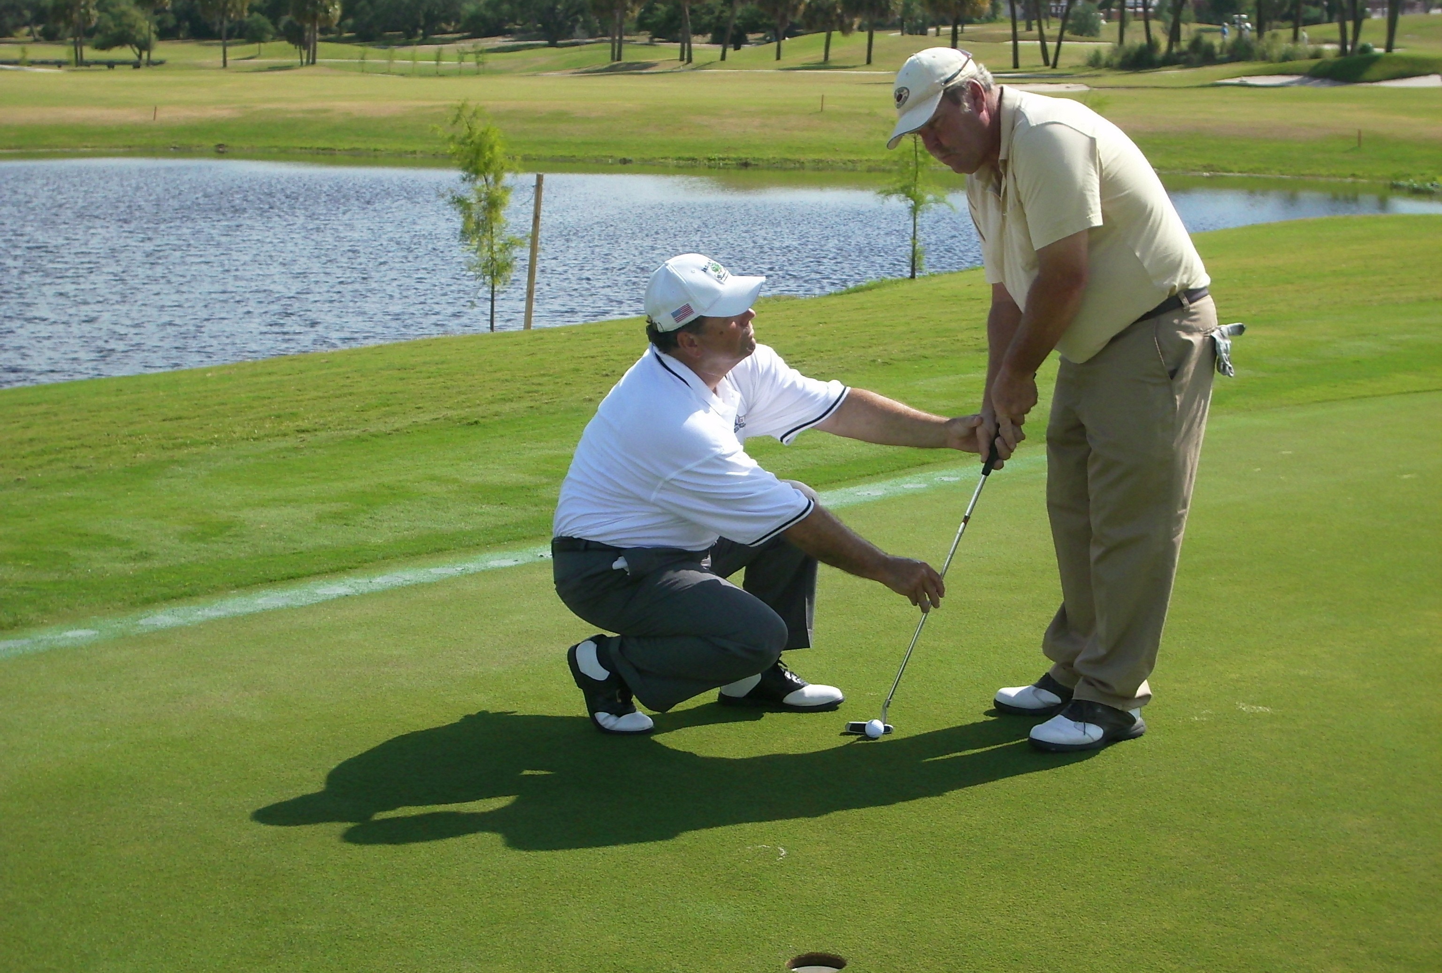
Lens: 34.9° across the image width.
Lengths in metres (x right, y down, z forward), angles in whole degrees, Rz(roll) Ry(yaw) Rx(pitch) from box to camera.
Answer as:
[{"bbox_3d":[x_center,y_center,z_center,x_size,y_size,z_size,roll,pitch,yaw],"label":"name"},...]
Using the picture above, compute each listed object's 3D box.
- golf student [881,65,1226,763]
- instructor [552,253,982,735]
[{"bbox_3d":[0.770,-0.206,5.260,0.780,1.580,0.560,-1,11,-4],"label":"golf student"},{"bbox_3d":[0.105,0.015,5.355,0.980,1.110,0.640,3,12,14],"label":"instructor"}]

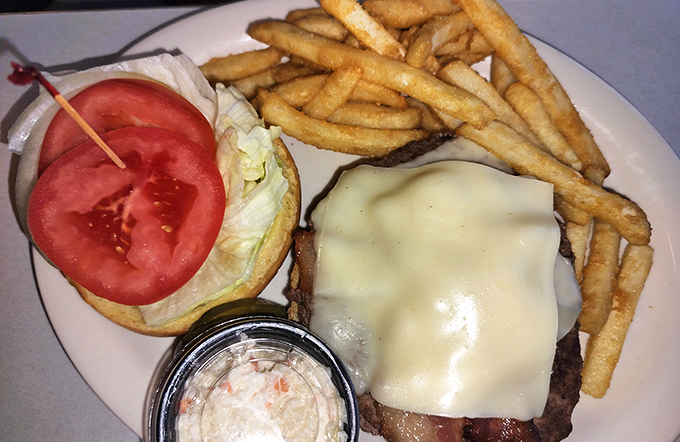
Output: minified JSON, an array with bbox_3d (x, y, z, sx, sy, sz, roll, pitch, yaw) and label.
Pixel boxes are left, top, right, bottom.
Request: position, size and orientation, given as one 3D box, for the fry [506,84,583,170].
[{"bbox_3d":[0.103,-0.047,0.236,0.011,0.011,0.049,-36,85,-11],"label":"fry"}]

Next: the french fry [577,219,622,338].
[{"bbox_3d":[0.123,0.022,0.222,0.012,0.011,0.061,18,74,4],"label":"french fry"}]

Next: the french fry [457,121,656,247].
[{"bbox_3d":[0.098,-0.018,0.218,0.095,0.013,0.013,31,74,4],"label":"french fry"}]

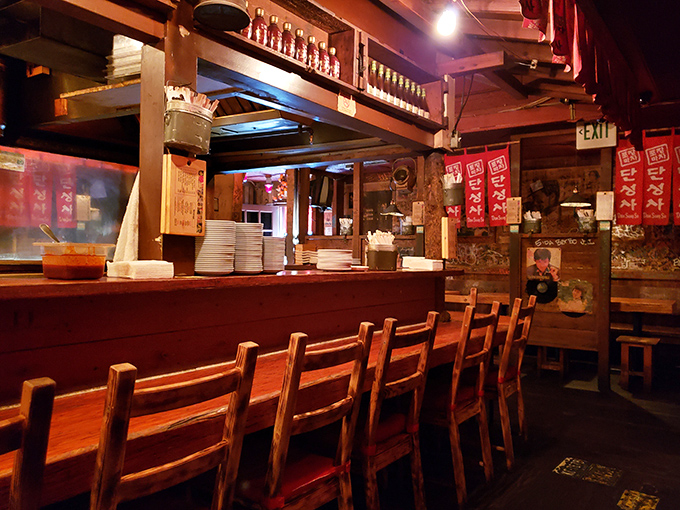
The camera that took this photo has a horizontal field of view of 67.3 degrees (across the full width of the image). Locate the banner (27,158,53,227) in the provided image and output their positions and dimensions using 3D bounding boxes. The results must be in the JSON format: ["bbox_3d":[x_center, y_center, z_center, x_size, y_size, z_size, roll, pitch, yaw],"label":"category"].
[{"bbox_3d":[-3.026,-0.630,5.147,0.020,0.730,0.220,1,0,38],"label":"banner"}]

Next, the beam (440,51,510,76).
[{"bbox_3d":[0.866,-1.228,3.316,0.460,0.110,0.100,1,0,38],"label":"beam"}]

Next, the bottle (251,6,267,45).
[{"bbox_3d":[-0.333,-0.939,2.130,0.065,0.183,0.065,1,0,0],"label":"bottle"}]

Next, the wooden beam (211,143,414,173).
[{"bbox_3d":[-0.351,-0.769,4.272,2.150,0.100,0.160,0,0,35],"label":"wooden beam"}]

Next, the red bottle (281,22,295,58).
[{"bbox_3d":[-0.242,-0.994,2.365,0.065,0.164,0.065,1,0,0],"label":"red bottle"}]

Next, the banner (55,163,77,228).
[{"bbox_3d":[-2.866,-0.639,5.352,0.020,0.730,0.215,1,0,38],"label":"banner"}]

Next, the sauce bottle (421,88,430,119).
[{"bbox_3d":[0.631,-1.124,3.814,0.078,0.228,0.078,1,0,0],"label":"sauce bottle"}]

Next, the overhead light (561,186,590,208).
[{"bbox_3d":[2.425,-0.596,5.243,0.290,0.200,0.290,0,0,30],"label":"overhead light"}]

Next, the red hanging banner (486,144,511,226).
[{"bbox_3d":[1.608,-0.712,5.156,0.245,0.835,0.020,0,0,37],"label":"red hanging banner"}]

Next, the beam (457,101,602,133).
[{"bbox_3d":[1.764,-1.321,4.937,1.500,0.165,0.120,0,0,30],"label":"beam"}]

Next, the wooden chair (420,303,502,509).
[{"bbox_3d":[0.556,0.728,2.699,0.440,0.950,0.385,0,0,37],"label":"wooden chair"}]

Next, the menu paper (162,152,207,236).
[{"bbox_3d":[-0.566,-0.211,1.866,0.045,0.280,0.155,1,0,38],"label":"menu paper"}]

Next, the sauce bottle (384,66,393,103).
[{"bbox_3d":[0.327,-1.127,3.413,0.078,0.228,0.078,1,0,0],"label":"sauce bottle"}]

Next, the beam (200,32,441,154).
[{"bbox_3d":[-0.002,-0.779,2.743,0.150,0.105,1.930,1,0,38],"label":"beam"}]

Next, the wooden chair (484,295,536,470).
[{"bbox_3d":[0.895,0.714,3.092,0.480,0.940,0.390,0,0,37],"label":"wooden chair"}]

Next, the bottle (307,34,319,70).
[{"bbox_3d":[-0.129,-0.935,2.394,0.065,0.183,0.065,1,0,0],"label":"bottle"}]

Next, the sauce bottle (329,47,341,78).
[{"bbox_3d":[-0.036,-1.098,2.936,0.078,0.186,0.078,1,0,0],"label":"sauce bottle"}]

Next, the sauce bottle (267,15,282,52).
[{"bbox_3d":[-0.292,-0.993,2.299,0.065,0.164,0.065,1,0,0],"label":"sauce bottle"}]

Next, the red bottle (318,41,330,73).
[{"bbox_3d":[-0.078,-0.993,2.580,0.065,0.164,0.065,1,0,0],"label":"red bottle"}]

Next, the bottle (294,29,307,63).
[{"bbox_3d":[-0.208,-1.102,2.709,0.078,0.186,0.078,1,0,0],"label":"bottle"}]

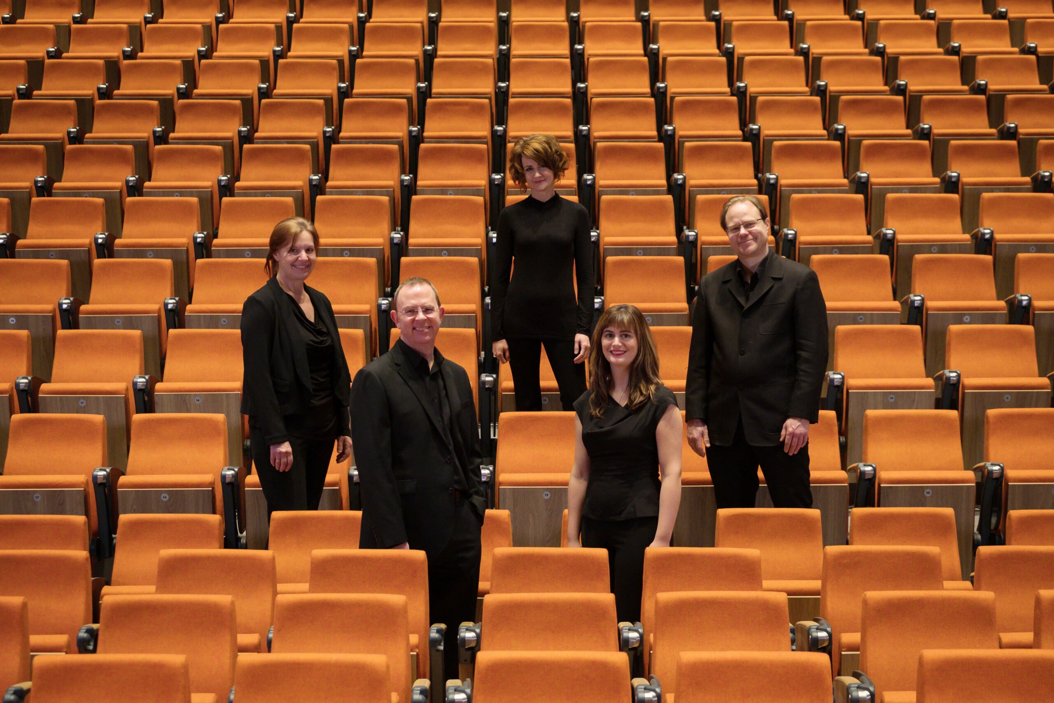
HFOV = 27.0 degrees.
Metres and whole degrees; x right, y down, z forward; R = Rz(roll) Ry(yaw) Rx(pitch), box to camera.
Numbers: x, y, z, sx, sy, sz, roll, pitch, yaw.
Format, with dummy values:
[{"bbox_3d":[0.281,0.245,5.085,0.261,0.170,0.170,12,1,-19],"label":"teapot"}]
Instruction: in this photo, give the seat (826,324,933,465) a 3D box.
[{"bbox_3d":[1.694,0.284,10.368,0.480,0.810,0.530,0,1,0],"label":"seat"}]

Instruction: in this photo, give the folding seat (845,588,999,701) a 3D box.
[{"bbox_3d":[1.238,1.157,6.671,0.550,0.820,0.530,0,4,0],"label":"folding seat"}]

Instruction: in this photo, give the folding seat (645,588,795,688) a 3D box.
[{"bbox_3d":[0.632,1.218,6.937,0.475,0.870,0.510,0,3,0],"label":"folding seat"}]

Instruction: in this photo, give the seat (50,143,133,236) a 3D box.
[{"bbox_3d":[-2.609,-0.868,13.242,0.530,0.770,0.500,0,3,0],"label":"seat"}]

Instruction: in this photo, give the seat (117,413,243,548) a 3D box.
[{"bbox_3d":[-1.536,0.668,9.572,0.530,0.770,0.500,0,3,0],"label":"seat"}]

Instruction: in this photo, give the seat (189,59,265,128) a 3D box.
[{"bbox_3d":[-2.100,-1.641,15.426,0.475,0.830,0.510,0,3,0],"label":"seat"}]

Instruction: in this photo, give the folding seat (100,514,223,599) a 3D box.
[{"bbox_3d":[-1.445,1.074,8.743,0.530,0.820,0.500,0,3,0],"label":"folding seat"}]

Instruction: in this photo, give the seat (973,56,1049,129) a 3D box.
[{"bbox_3d":[3.404,-1.670,15.426,0.475,0.830,0.510,0,3,0],"label":"seat"}]

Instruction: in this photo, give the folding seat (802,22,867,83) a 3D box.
[{"bbox_3d":[2.193,-1.990,15.811,0.550,0.820,0.530,0,4,0],"label":"folding seat"}]

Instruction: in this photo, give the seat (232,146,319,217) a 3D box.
[{"bbox_3d":[-1.497,-0.842,13.069,0.550,0.820,0.530,0,4,0],"label":"seat"}]

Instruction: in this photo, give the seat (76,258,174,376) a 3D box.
[{"bbox_3d":[-2.074,-0.093,11.392,0.530,0.770,0.500,0,3,0],"label":"seat"}]

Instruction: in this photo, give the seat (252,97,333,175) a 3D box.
[{"bbox_3d":[-1.553,-1.250,14.466,0.475,0.830,0.510,0,3,0],"label":"seat"}]

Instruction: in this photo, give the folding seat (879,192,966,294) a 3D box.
[{"bbox_3d":[2.193,-0.472,12.155,0.550,0.820,0.530,0,4,0],"label":"folding seat"}]

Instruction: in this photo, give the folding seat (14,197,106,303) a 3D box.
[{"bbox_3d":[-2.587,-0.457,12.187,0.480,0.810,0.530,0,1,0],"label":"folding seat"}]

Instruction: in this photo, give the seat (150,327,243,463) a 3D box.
[{"bbox_3d":[-1.529,0.280,10.462,0.530,0.770,0.500,0,3,0],"label":"seat"}]

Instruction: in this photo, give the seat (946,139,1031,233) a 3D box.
[{"bbox_3d":[2.844,-0.883,13.516,0.475,0.830,0.510,0,3,0],"label":"seat"}]

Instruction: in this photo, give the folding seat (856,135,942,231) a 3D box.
[{"bbox_3d":[2.245,-0.890,13.242,0.530,0.770,0.500,0,3,0],"label":"folding seat"}]

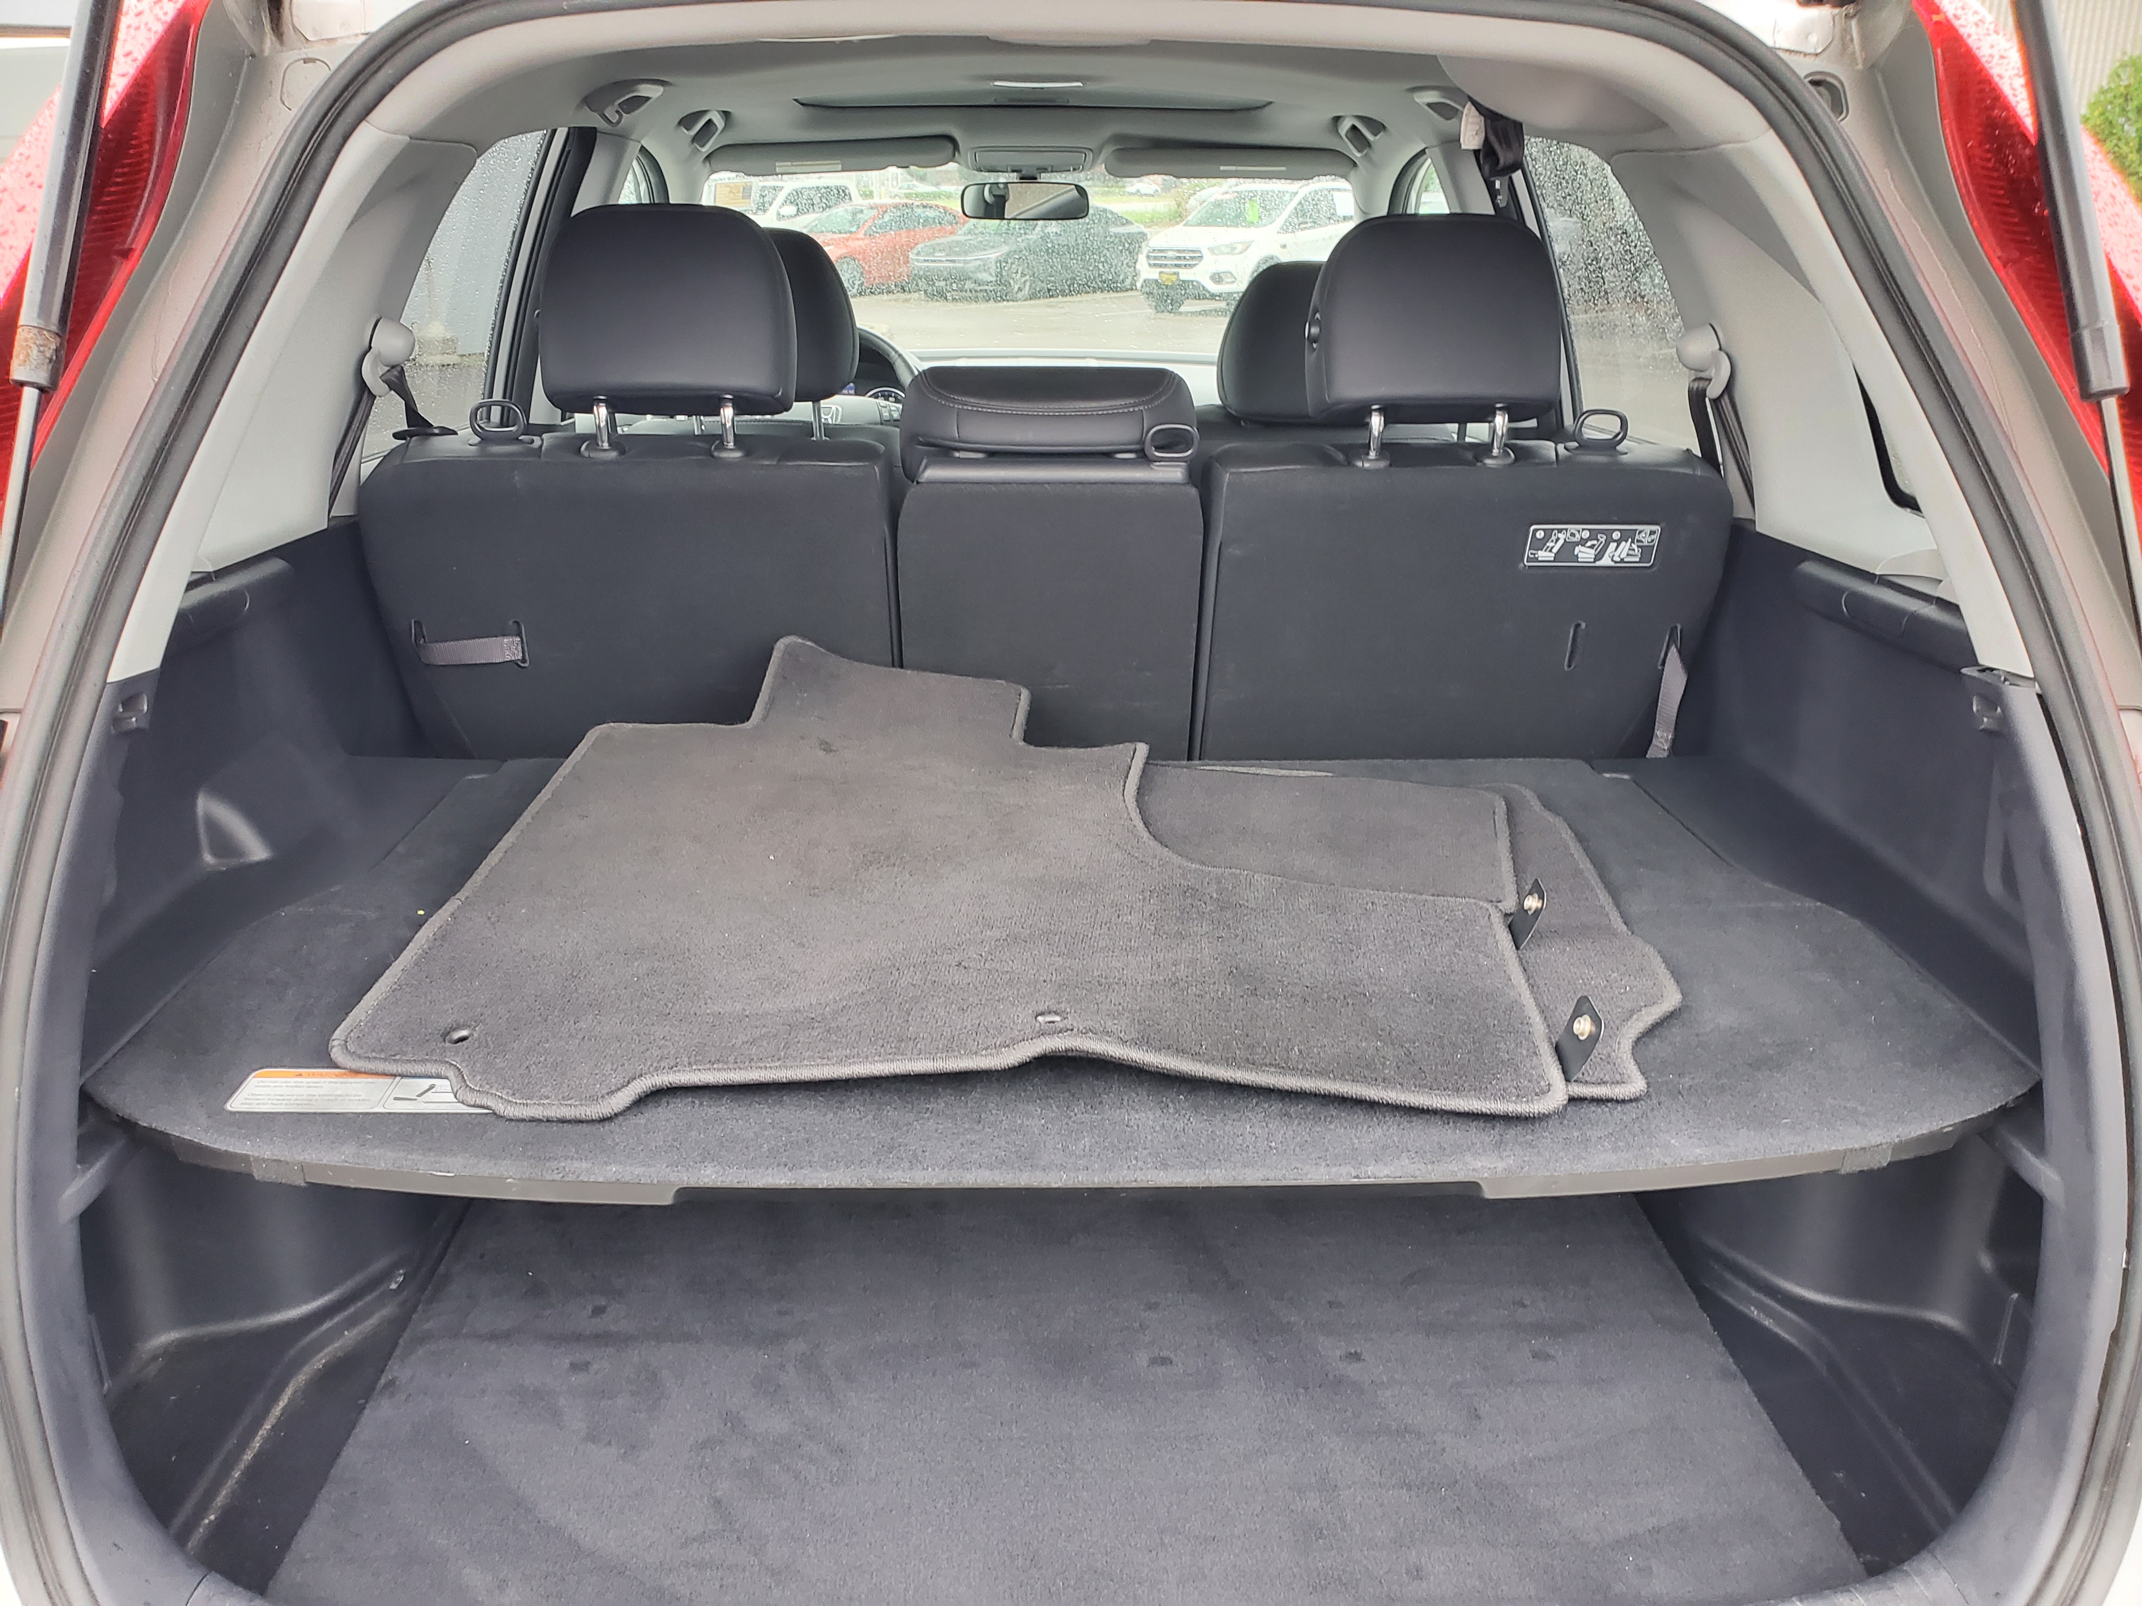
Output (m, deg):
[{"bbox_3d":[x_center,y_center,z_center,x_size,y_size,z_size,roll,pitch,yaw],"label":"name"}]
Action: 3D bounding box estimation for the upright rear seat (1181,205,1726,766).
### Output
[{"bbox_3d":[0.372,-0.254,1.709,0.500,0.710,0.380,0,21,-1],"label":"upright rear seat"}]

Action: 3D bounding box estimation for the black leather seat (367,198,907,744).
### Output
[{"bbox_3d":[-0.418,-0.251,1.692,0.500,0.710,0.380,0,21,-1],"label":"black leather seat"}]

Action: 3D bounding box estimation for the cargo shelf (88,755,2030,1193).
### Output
[{"bbox_3d":[-0.008,0.104,1.299,1.280,0.035,0.765,0,21,-1],"label":"cargo shelf"}]

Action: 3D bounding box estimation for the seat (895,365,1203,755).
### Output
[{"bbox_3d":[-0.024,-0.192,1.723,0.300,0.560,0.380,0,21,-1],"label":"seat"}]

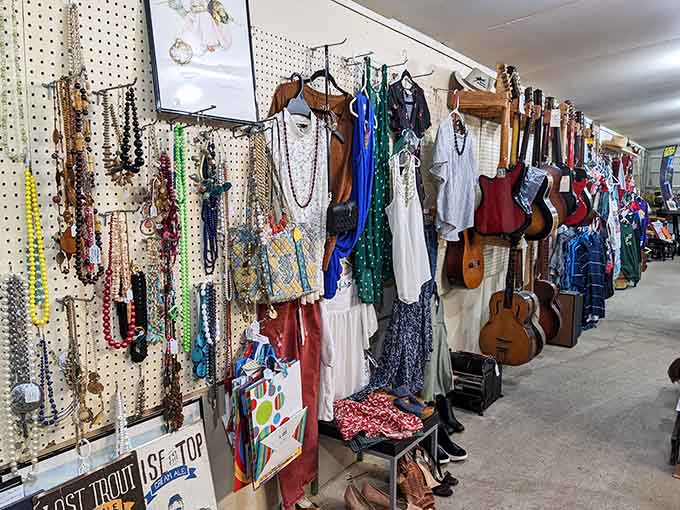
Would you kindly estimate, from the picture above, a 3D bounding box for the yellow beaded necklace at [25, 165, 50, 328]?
[{"bbox_3d":[-0.683,-0.019,1.198,0.024,0.363,0.046,4,8,34],"label":"yellow beaded necklace"}]

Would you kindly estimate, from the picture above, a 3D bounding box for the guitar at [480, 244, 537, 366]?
[{"bbox_3d":[1.085,0.212,3.329,0.115,0.990,0.390,-4,9,-41],"label":"guitar"}]

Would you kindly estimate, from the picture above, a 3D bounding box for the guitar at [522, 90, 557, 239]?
[{"bbox_3d":[1.233,-0.583,3.475,0.400,0.974,0.115,7,9,40],"label":"guitar"}]

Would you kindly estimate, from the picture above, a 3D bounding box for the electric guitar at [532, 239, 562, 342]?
[{"bbox_3d":[1.537,0.160,3.971,0.110,0.970,0.380,-7,9,-43],"label":"electric guitar"}]

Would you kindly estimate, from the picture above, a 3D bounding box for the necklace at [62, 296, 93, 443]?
[{"bbox_3d":[-0.641,0.280,1.295,0.040,0.368,0.055,4,8,34],"label":"necklace"}]

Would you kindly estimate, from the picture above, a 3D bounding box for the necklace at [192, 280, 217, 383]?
[{"bbox_3d":[-0.416,0.235,1.627,0.045,0.320,0.070,4,8,34],"label":"necklace"}]

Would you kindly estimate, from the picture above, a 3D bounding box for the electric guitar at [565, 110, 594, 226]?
[{"bbox_3d":[2.088,-0.753,4.658,0.335,1.003,0.060,5,9,42],"label":"electric guitar"}]

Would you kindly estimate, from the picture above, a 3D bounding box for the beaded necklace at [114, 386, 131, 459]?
[{"bbox_3d":[-0.577,0.442,1.408,0.025,0.205,0.035,4,8,34],"label":"beaded necklace"}]

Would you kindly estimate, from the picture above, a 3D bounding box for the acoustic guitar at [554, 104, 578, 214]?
[{"bbox_3d":[1.819,-0.784,4.349,0.360,0.933,0.090,5,9,42],"label":"acoustic guitar"}]

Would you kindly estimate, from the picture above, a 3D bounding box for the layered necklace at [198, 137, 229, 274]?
[{"bbox_3d":[-0.385,-0.147,1.613,0.050,0.412,0.085,4,8,34],"label":"layered necklace"}]

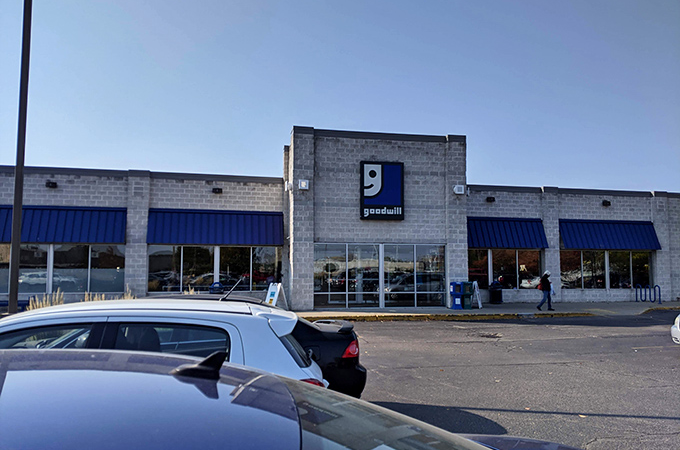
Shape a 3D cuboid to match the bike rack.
[{"bbox_3d":[15.195,3.377,26.209,0.120,0.910,1.550,1,-5,-13],"label":"bike rack"}]

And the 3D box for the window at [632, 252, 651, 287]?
[{"bbox_3d":[15.831,2.354,27.847,1.175,1.946,0.130,1,-5,-13],"label":"window"}]

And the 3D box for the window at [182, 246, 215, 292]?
[{"bbox_3d":[-6.055,1.892,22.727,1.325,1.950,0.100,1,-5,-13],"label":"window"}]

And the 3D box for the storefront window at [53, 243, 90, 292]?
[{"bbox_3d":[-11.031,1.780,21.739,1.338,1.961,0.130,1,-5,-13],"label":"storefront window"}]

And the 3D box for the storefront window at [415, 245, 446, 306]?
[{"bbox_3d":[3.752,2.081,21.914,1.406,2.612,0.100,1,-6,-12],"label":"storefront window"}]

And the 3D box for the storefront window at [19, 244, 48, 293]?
[{"bbox_3d":[-12.466,1.756,21.274,1.365,1.950,0.100,1,-5,-13],"label":"storefront window"}]

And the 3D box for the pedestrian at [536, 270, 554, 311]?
[{"bbox_3d":[8.448,2.702,21.863,0.640,1.630,0.520,1,-5,-13],"label":"pedestrian"}]

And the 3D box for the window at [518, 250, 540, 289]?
[{"bbox_3d":[9.413,2.223,26.387,1.261,1.909,0.130,1,-5,-13],"label":"window"}]

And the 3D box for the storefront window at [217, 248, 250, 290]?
[{"bbox_3d":[-4.601,1.907,23.218,1.374,1.994,0.100,1,-6,-12],"label":"storefront window"}]

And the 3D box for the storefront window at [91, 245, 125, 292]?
[{"bbox_3d":[-9.697,1.801,22.109,1.367,2.011,0.100,1,-6,-12],"label":"storefront window"}]

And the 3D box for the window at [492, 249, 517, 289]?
[{"bbox_3d":[8.074,2.191,25.929,1.345,1.950,0.100,1,-5,-13],"label":"window"}]

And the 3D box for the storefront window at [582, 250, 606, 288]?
[{"bbox_3d":[13.003,2.295,27.046,1.315,1.950,0.100,1,-5,-13],"label":"storefront window"}]

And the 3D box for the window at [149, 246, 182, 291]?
[{"bbox_3d":[-7.386,1.864,22.425,1.335,1.950,0.100,1,-5,-13],"label":"window"}]

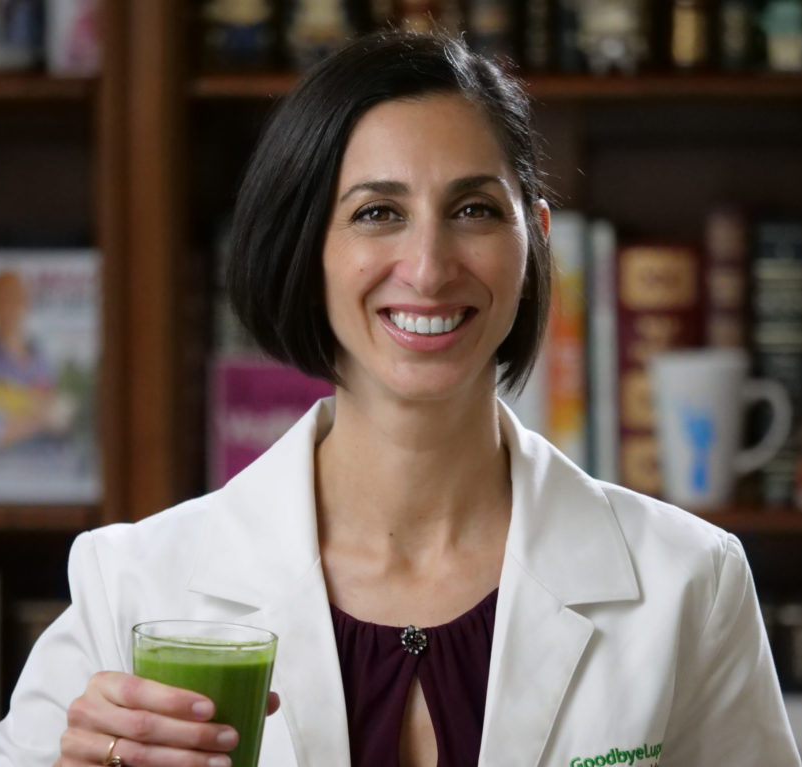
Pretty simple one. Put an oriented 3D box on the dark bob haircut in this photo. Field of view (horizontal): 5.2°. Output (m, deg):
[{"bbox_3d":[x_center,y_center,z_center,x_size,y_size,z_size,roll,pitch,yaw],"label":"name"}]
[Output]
[{"bbox_3d":[-0.009,-0.108,5.580,0.204,0.229,0.220,0,1,-2],"label":"dark bob haircut"}]

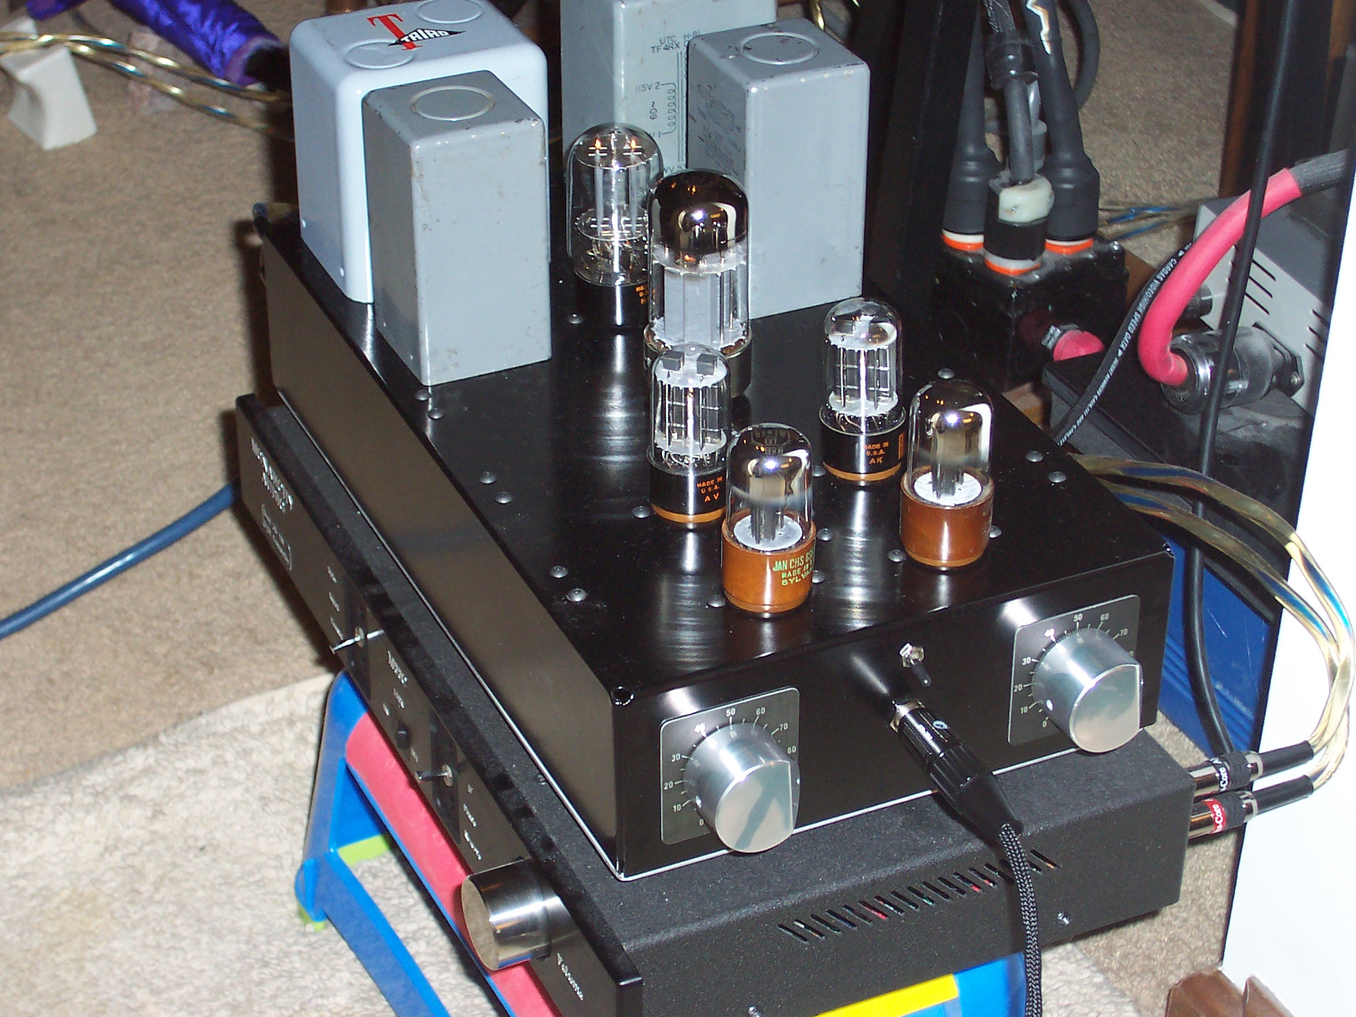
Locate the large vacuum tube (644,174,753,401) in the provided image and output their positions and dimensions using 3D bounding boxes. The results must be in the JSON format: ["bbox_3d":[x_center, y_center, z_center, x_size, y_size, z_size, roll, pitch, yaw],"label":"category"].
[{"bbox_3d":[0.008,-0.092,1.092,0.043,0.086,0.043,0,31,0],"label":"large vacuum tube"}]

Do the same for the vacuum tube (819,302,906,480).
[{"bbox_3d":[0.070,-0.046,1.035,0.033,0.067,0.033,0,31,0],"label":"vacuum tube"}]

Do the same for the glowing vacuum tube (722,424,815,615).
[{"bbox_3d":[0.032,0.001,0.960,0.033,0.064,0.033,0,31,0],"label":"glowing vacuum tube"}]

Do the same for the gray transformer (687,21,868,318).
[{"bbox_3d":[0.041,-0.142,1.159,0.055,0.106,0.055,-14,34,-22],"label":"gray transformer"}]

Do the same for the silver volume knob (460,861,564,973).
[{"bbox_3d":[-0.061,0.143,0.982,0.020,0.035,0.035,-13,34,-21],"label":"silver volume knob"}]

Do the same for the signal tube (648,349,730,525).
[{"bbox_3d":[0.004,-0.029,1.010,0.032,0.064,0.032,0,31,0],"label":"signal tube"}]

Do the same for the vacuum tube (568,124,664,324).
[{"bbox_3d":[-0.026,-0.118,1.140,0.040,0.082,0.040,0,31,0],"label":"vacuum tube"}]

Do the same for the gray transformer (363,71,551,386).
[{"bbox_3d":[-0.088,-0.113,1.111,0.055,0.105,0.055,-14,34,-22],"label":"gray transformer"}]

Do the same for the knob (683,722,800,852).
[{"bbox_3d":[0.024,0.095,0.945,0.036,0.036,0.025,-13,34,-21],"label":"knob"}]

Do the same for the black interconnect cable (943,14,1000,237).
[{"bbox_3d":[0.165,-0.219,1.565,0.031,0.133,0.031,0,31,0],"label":"black interconnect cable"}]

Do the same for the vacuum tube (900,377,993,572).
[{"bbox_3d":[0.096,-0.015,0.985,0.033,0.065,0.033,0,31,0],"label":"vacuum tube"}]

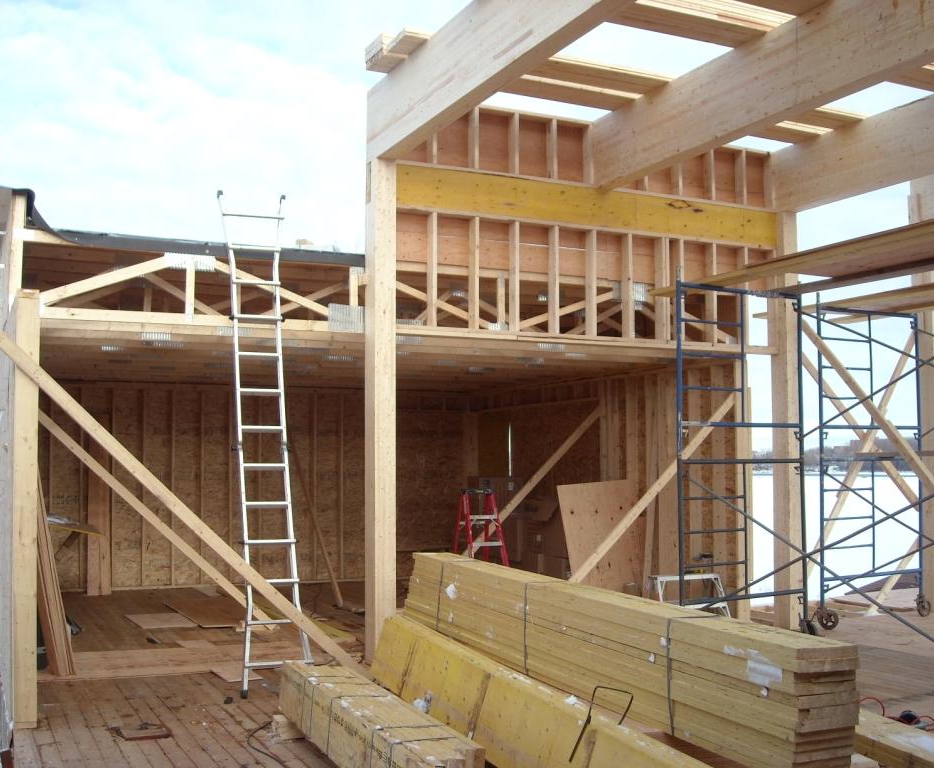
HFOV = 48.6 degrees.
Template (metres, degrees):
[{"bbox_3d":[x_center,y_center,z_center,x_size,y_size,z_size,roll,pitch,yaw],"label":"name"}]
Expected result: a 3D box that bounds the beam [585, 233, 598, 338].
[{"bbox_3d":[1.164,-0.945,9.714,0.038,0.980,0.140,2,-4,-25],"label":"beam"}]

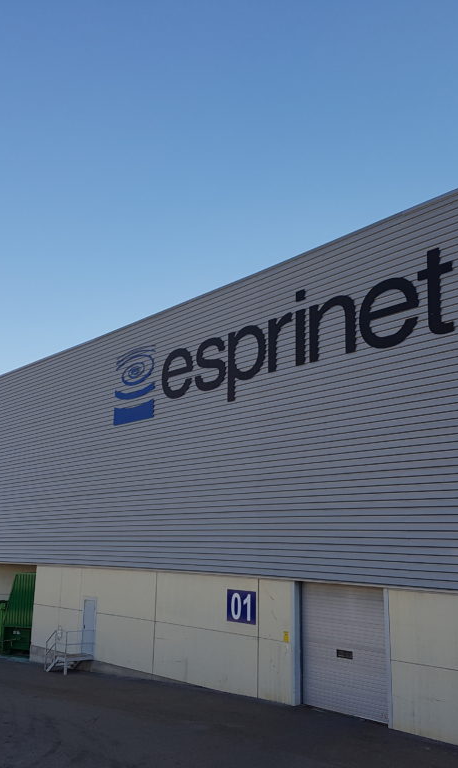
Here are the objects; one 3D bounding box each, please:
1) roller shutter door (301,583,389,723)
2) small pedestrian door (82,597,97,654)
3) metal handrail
[{"bbox_3d":[3.180,7.301,21.165,0.400,3.440,3.380,10,-15,-37],"label":"roller shutter door"},{"bbox_3d":[-5.750,10.072,31.824,0.120,2.200,1.080,10,-15,-37],"label":"small pedestrian door"},{"bbox_3d":[-6.560,10.933,31.628,1.200,1.640,1.950,10,-15,-37],"label":"metal handrail"}]

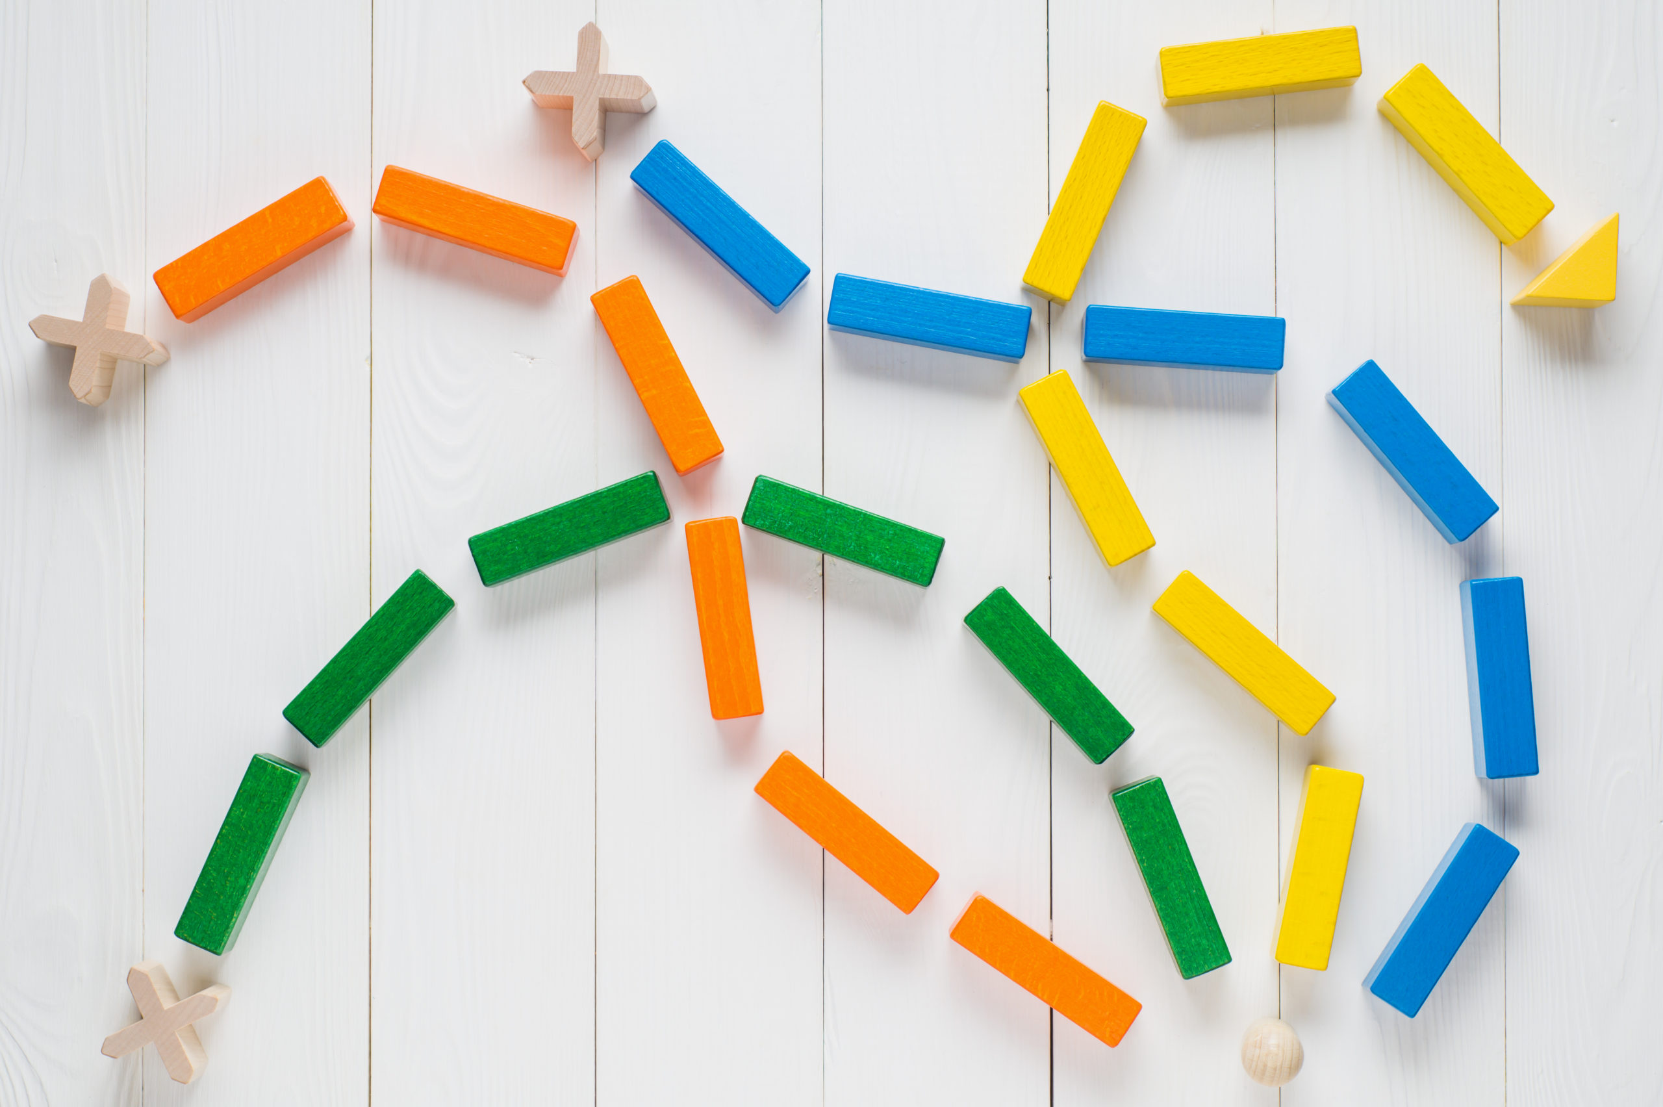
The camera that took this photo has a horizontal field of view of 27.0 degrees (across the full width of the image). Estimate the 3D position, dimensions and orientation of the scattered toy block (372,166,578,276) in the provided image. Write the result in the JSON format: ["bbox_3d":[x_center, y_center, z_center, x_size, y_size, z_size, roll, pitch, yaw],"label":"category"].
[{"bbox_3d":[-0.133,-0.124,1.299,0.075,0.020,0.020,17,89,0],"label":"scattered toy block"}]

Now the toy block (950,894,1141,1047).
[{"bbox_3d":[0.080,0.156,1.302,0.075,0.021,0.020,34,89,1],"label":"toy block"}]

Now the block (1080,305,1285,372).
[{"bbox_3d":[0.132,-0.081,1.308,0.075,0.021,0.020,4,88,1],"label":"block"}]

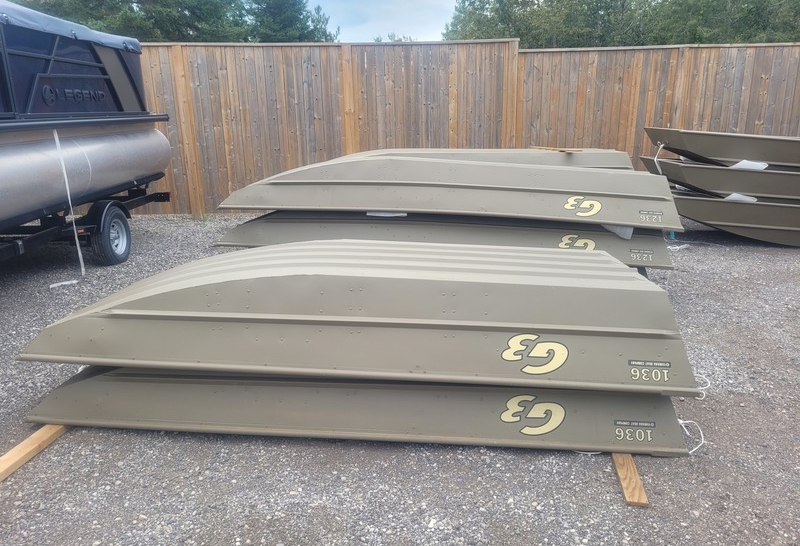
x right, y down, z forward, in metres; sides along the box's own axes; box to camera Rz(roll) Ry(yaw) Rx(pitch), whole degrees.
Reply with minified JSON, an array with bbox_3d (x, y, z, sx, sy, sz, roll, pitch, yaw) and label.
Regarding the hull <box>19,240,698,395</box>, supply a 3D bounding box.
[{"bbox_3d":[-0.195,0.121,3.175,3.040,0.440,1.210,2,14,2],"label":"hull"}]

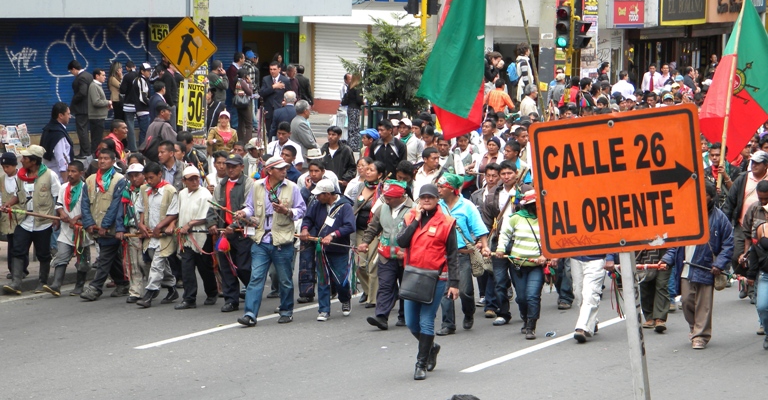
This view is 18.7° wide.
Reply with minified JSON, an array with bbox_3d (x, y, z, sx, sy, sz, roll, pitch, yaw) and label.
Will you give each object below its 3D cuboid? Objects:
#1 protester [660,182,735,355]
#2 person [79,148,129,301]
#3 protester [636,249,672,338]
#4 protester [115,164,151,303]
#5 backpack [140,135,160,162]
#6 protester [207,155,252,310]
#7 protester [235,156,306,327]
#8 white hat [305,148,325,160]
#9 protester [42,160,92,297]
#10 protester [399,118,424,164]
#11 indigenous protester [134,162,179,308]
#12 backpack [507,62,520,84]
[{"bbox_3d":[3.175,0.633,23.282,0.660,1.662,0.480,3,6,20],"label":"protester"},{"bbox_3d":[-3.110,0.265,26.024,0.540,1.686,0.520,3,6,22],"label":"person"},{"bbox_3d":[2.755,0.541,23.525,0.500,1.630,0.450,3,6,18],"label":"protester"},{"bbox_3d":[-2.736,0.367,25.550,0.500,1.547,0.450,3,6,25],"label":"protester"},{"bbox_3d":[-3.286,-0.715,33.000,0.200,0.420,0.300,-5,8,-45],"label":"backpack"},{"bbox_3d":[-1.657,0.350,25.237,0.540,1.712,0.450,3,6,25],"label":"protester"},{"bbox_3d":[-1.143,0.418,23.450,0.660,1.703,0.580,3,6,20],"label":"protester"},{"bbox_3d":[-0.797,-0.529,27.100,0.240,0.120,0.280,3,6,27],"label":"white hat"},{"bbox_3d":[-3.566,0.321,26.250,0.520,1.522,0.520,3,6,25],"label":"protester"},{"bbox_3d":[0.320,-0.259,30.675,0.500,1.630,0.400,4,6,30],"label":"protester"},{"bbox_3d":[-2.466,0.385,25.250,0.480,1.572,0.500,4,6,27],"label":"indigenous protester"},{"bbox_3d":[2.640,-2.579,47.500,0.220,0.460,0.300,-2,6,-30],"label":"backpack"}]

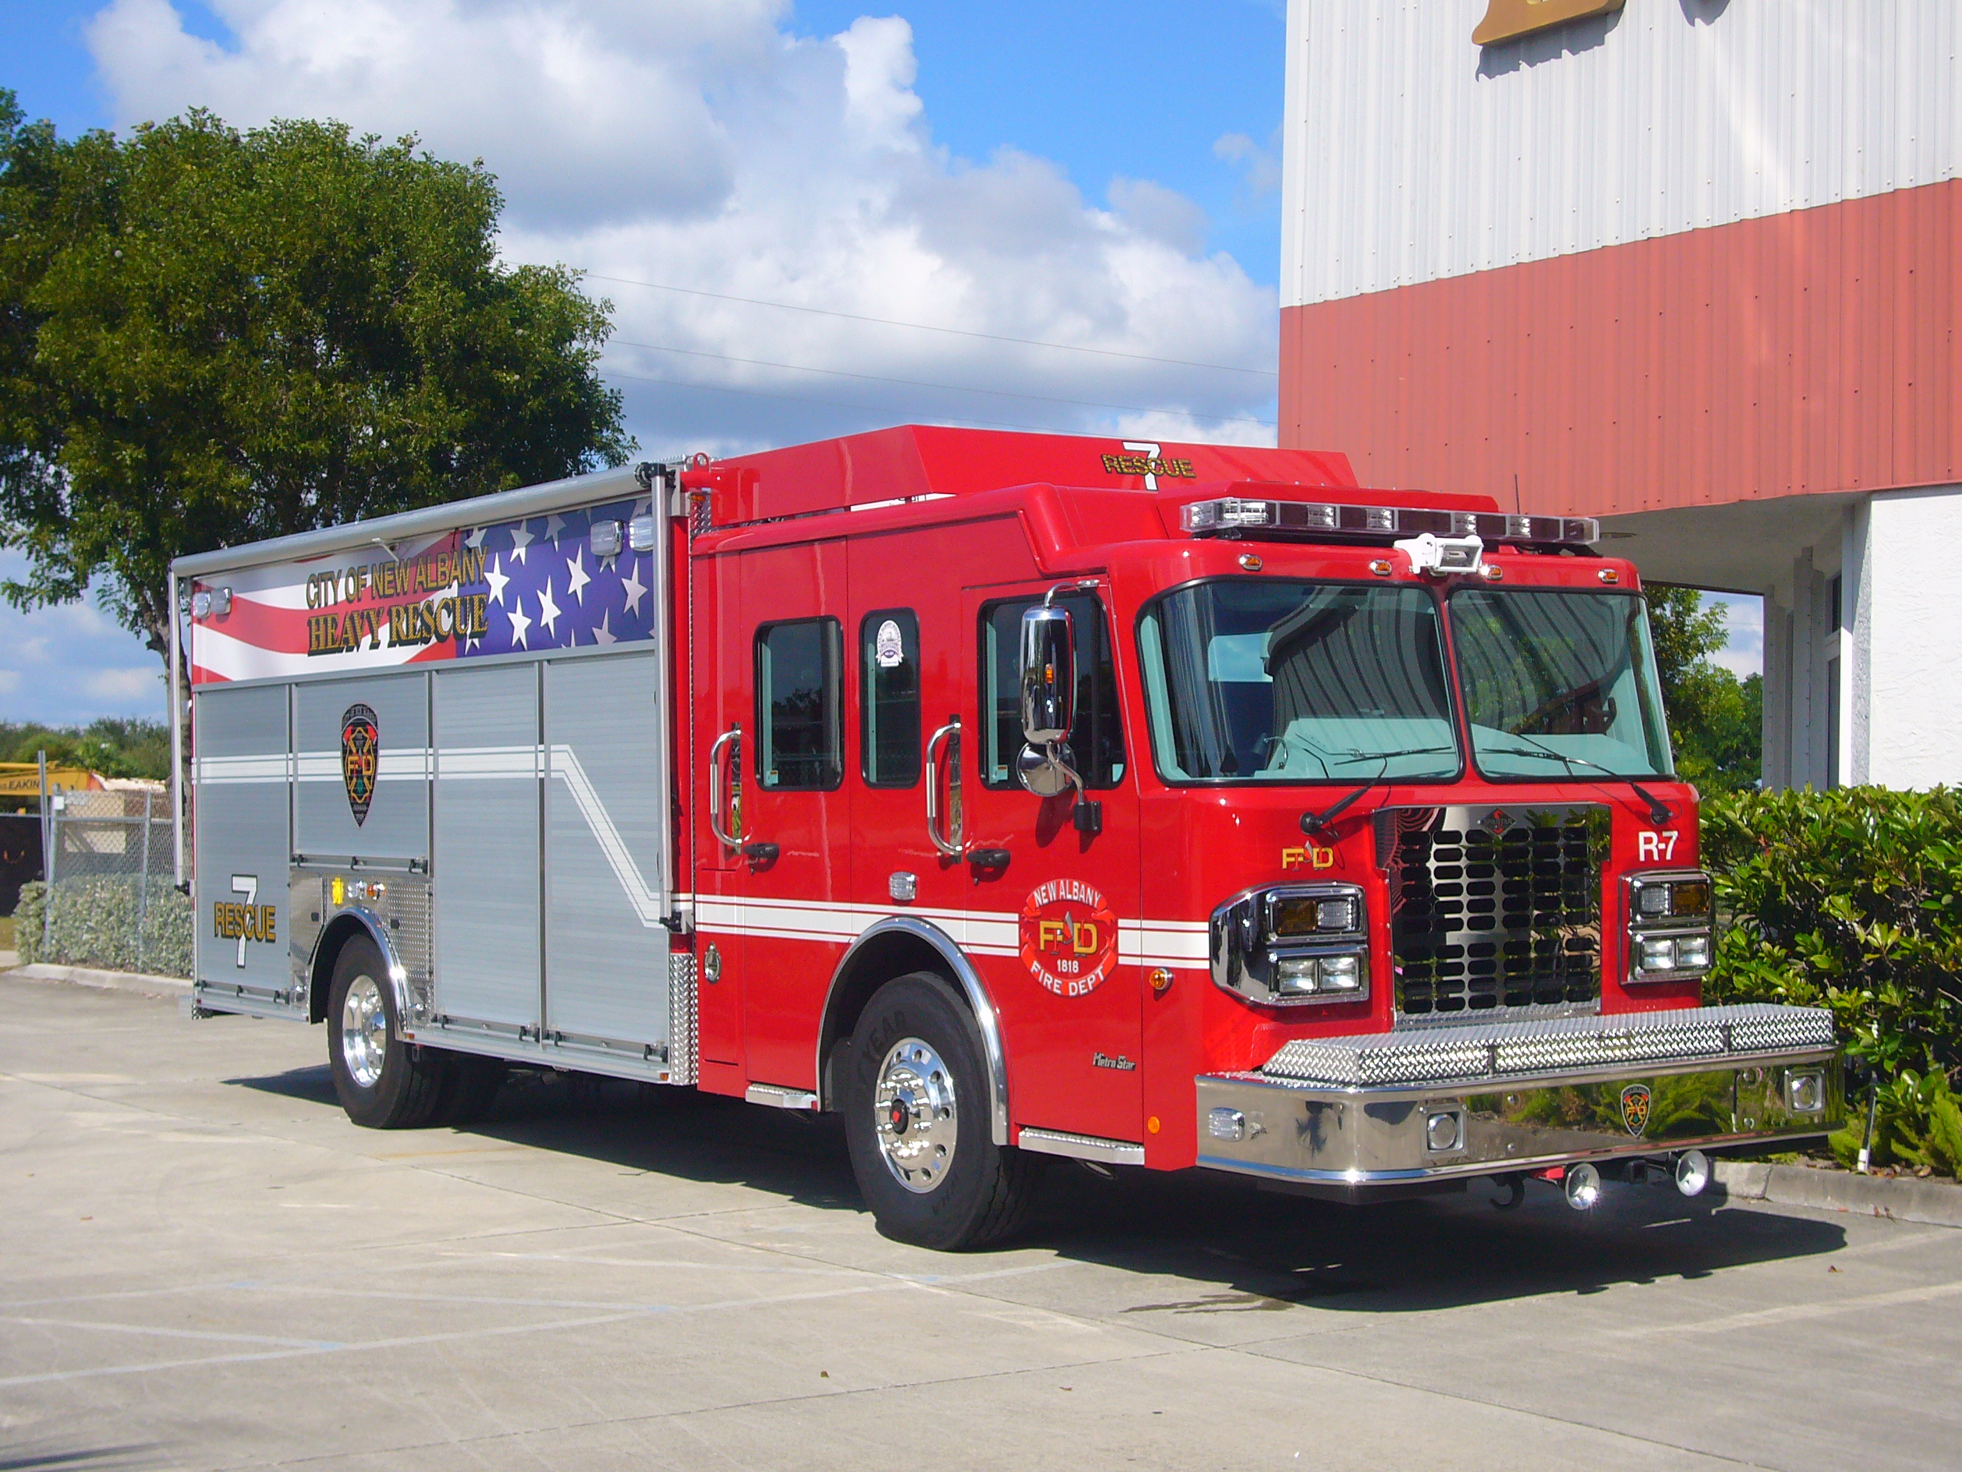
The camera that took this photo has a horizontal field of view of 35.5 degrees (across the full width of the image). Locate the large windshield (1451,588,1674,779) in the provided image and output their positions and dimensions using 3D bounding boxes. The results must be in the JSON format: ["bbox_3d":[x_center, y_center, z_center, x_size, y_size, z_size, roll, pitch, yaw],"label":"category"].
[{"bbox_3d":[2.135,-0.180,11.125,1.150,0.700,0.200,0,-11,-45],"label":"large windshield"}]

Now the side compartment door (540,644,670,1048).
[{"bbox_3d":[-1.656,0.529,13.585,0.060,1.794,1.261,0,-1,-33],"label":"side compartment door"}]

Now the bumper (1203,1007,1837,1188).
[{"bbox_3d":[1.921,1.177,10.349,2.380,0.420,0.770,0,-1,-33],"label":"bumper"}]

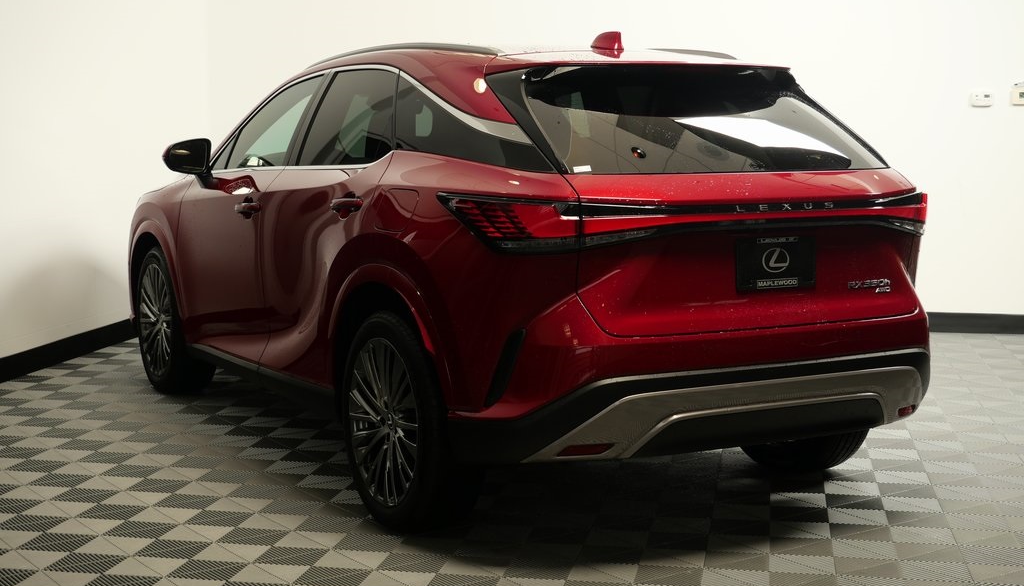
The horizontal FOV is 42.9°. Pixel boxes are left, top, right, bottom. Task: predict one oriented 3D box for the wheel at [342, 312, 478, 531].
[{"bbox_3d":[-0.362,0.450,4.620,0.240,0.765,0.765,-3,7,-29],"label":"wheel"}]

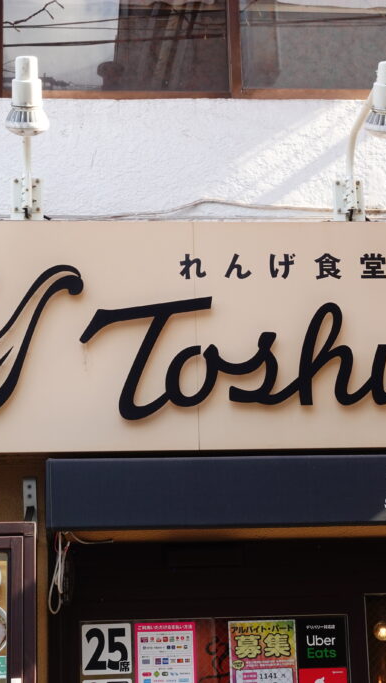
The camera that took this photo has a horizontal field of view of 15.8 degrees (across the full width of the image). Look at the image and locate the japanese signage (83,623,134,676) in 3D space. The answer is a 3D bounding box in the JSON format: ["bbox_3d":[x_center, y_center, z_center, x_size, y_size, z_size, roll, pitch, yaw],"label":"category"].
[{"bbox_3d":[-0.266,0.952,4.309,0.151,0.152,0.010,0,-13,-5],"label":"japanese signage"}]

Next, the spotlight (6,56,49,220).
[{"bbox_3d":[-0.505,-0.627,4.303,0.130,0.361,0.535,0,-12,-5],"label":"spotlight"}]

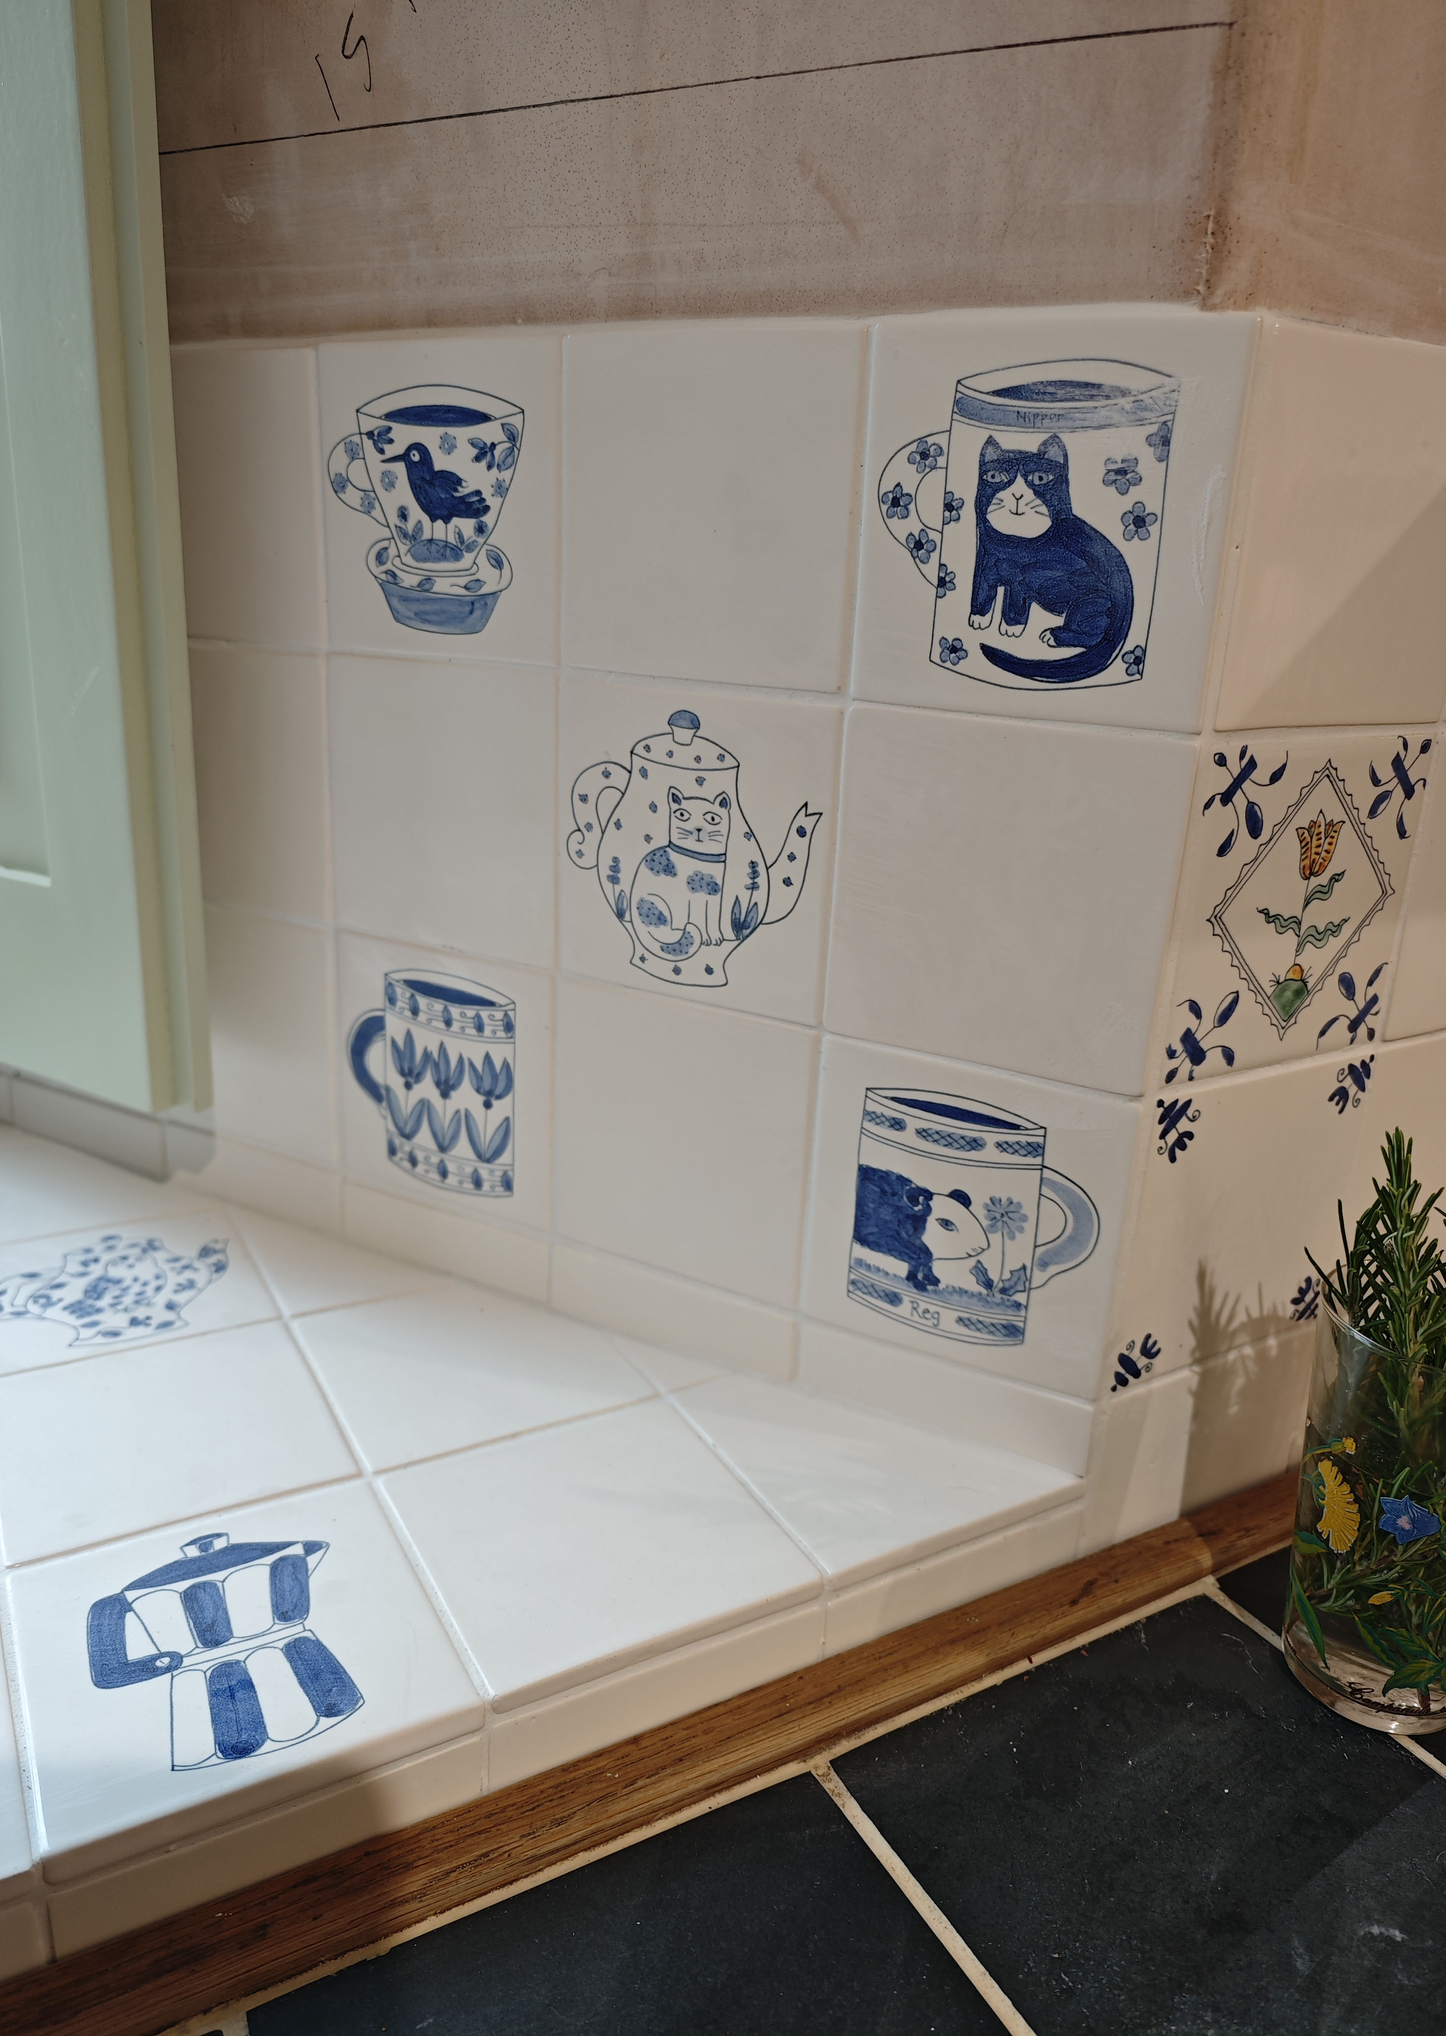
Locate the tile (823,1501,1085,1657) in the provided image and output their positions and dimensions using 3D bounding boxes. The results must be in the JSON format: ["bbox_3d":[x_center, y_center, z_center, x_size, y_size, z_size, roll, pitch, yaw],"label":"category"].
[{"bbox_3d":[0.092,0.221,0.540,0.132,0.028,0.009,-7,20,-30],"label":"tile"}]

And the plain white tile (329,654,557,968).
[{"bbox_3d":[-0.101,-0.075,0.496,0.101,0.101,0.009,12,19,26],"label":"plain white tile"}]

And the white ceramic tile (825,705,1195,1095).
[{"bbox_3d":[0.083,-0.037,0.407,0.101,0.101,0.009,12,19,26],"label":"white ceramic tile"}]

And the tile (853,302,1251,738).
[{"bbox_3d":[0.114,-0.174,0.477,0.129,0.129,0.009,11,19,25],"label":"tile"}]

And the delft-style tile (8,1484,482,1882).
[{"bbox_3d":[-0.131,0.171,0.365,0.103,0.008,0.104,-7,20,-30],"label":"delft-style tile"}]

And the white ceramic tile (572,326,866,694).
[{"bbox_3d":[-0.004,-0.198,0.532,0.129,0.129,0.009,11,19,25],"label":"white ceramic tile"}]

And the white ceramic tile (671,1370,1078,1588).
[{"bbox_3d":[0.050,0.148,0.469,0.104,0.008,0.104,-7,20,-30],"label":"white ceramic tile"}]

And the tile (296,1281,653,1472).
[{"bbox_3d":[-0.095,0.129,0.504,0.103,0.008,0.104,-7,20,-30],"label":"tile"}]

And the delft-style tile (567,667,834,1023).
[{"bbox_3d":[-0.010,-0.059,0.468,0.105,0.105,0.008,12,19,26],"label":"delft-style tile"}]

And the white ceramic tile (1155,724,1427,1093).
[{"bbox_3d":[0.220,-0.044,0.521,0.127,0.131,0.009,-7,20,-30],"label":"white ceramic tile"}]

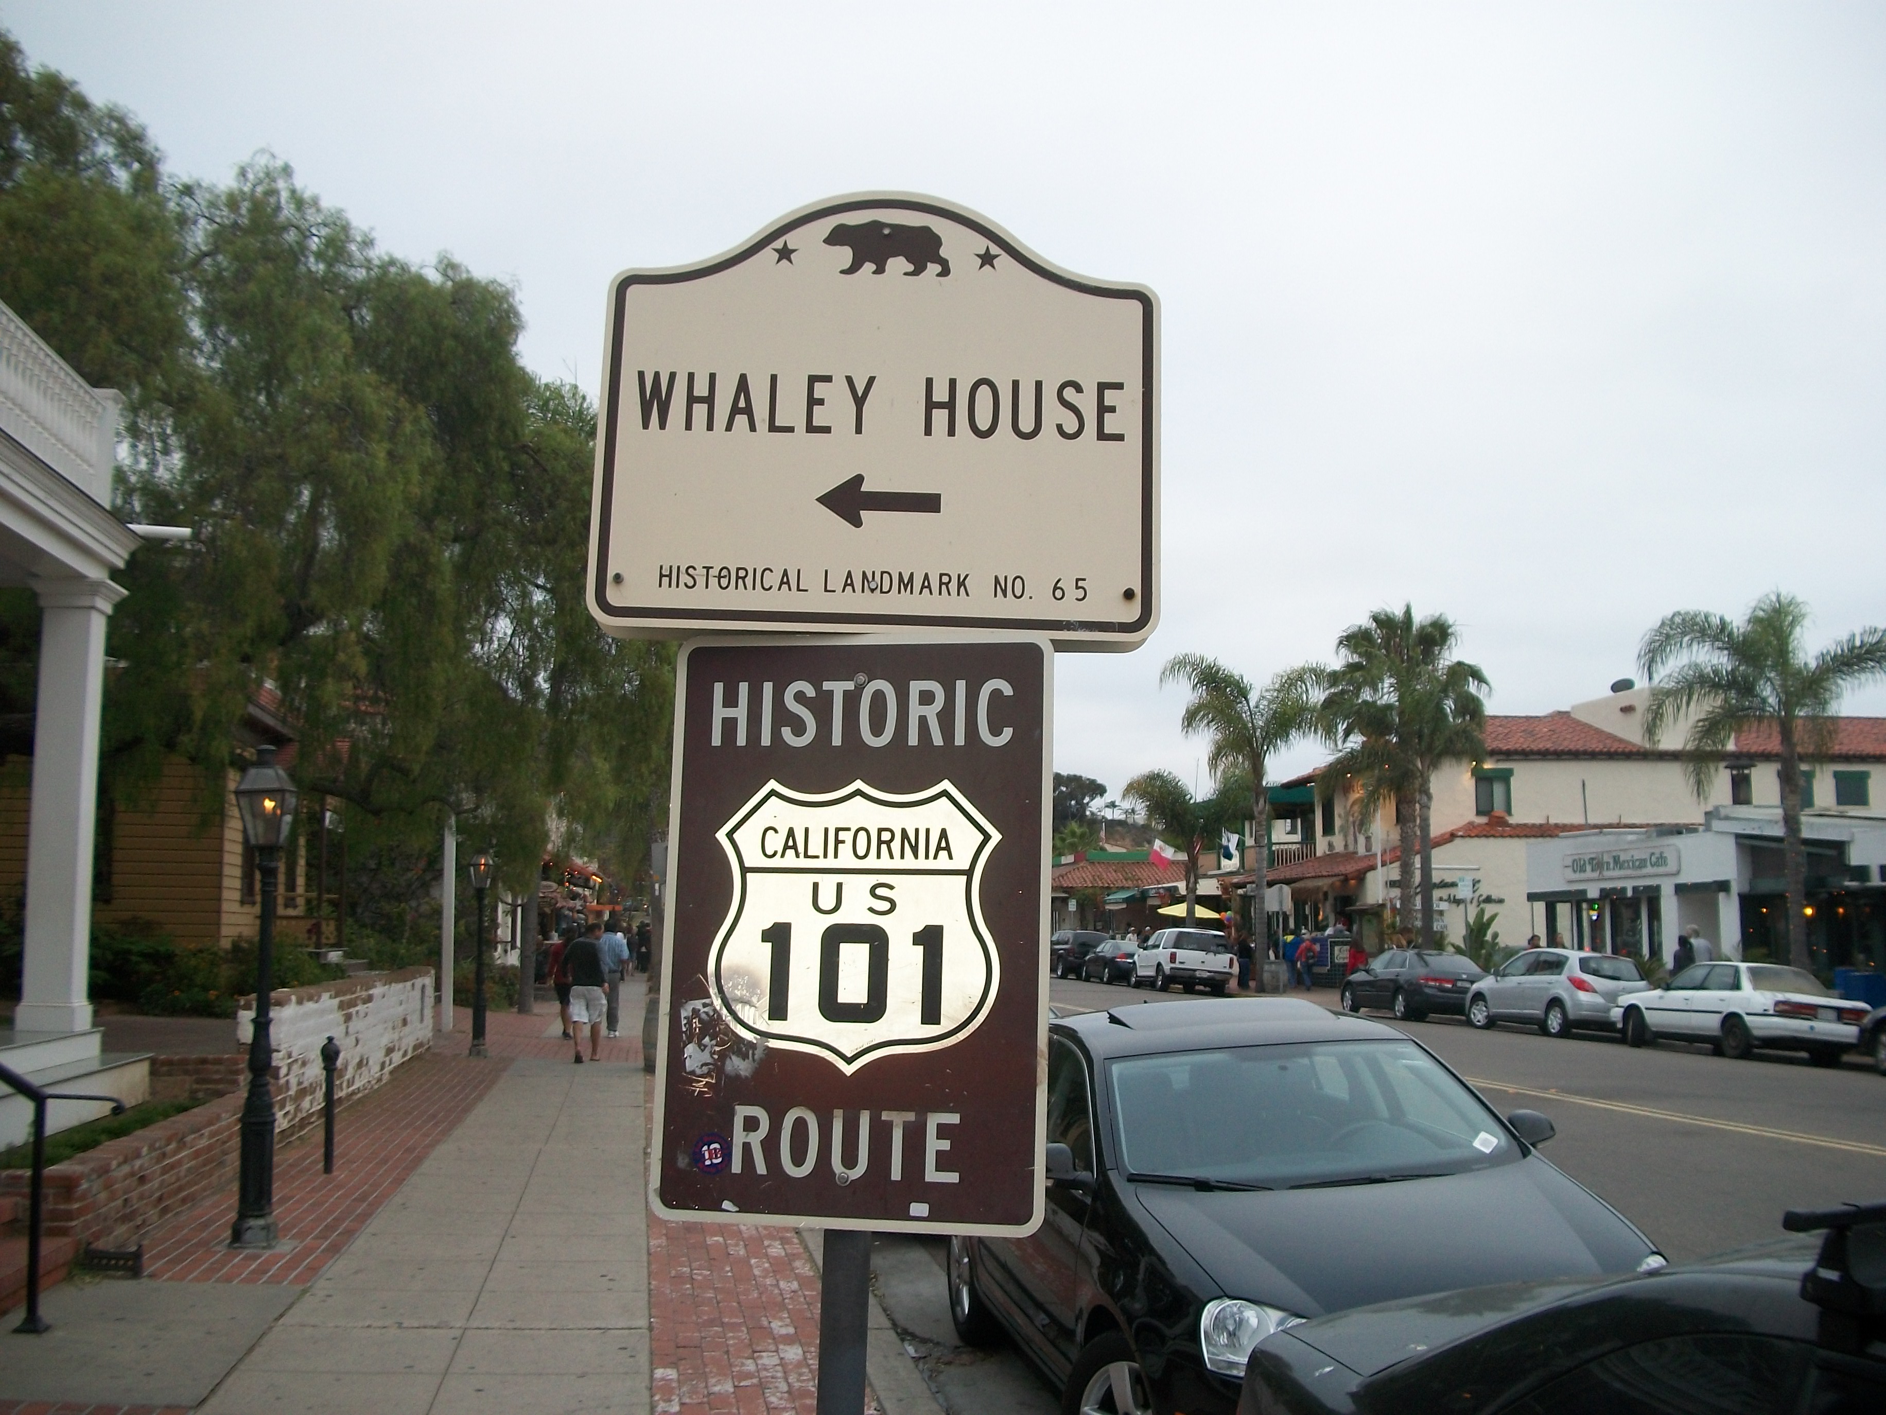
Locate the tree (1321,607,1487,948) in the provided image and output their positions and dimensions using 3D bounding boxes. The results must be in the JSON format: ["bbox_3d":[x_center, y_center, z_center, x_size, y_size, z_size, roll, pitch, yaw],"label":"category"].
[{"bbox_3d":[11.460,2.283,43.597,4.100,9.755,4.100,1,-7,-10],"label":"tree"}]

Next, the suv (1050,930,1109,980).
[{"bbox_3d":[5.197,9.596,67.644,1.840,1.790,4.800,4,-8,-9],"label":"suv"}]

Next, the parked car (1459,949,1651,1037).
[{"bbox_3d":[11.200,5.170,31.950,1.700,1.530,4.280,1,-7,-10],"label":"parked car"}]

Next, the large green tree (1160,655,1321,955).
[{"bbox_3d":[9.218,3.590,53.023,4.900,10.000,4.900,1,-6,-10],"label":"large green tree"}]

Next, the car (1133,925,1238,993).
[{"bbox_3d":[7.449,7.986,54.992,1.980,1.910,5.150,4,-8,-9],"label":"car"}]

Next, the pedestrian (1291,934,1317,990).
[{"bbox_3d":[10.186,7.125,49.099,0.580,1.622,0.420,2,-7,-18],"label":"pedestrian"}]

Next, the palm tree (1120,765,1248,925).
[{"bbox_3d":[7.921,5.449,57.422,4.100,6.892,4.100,1,-7,-10],"label":"palm tree"}]

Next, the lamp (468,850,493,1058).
[{"bbox_3d":[-5.914,3.134,22.337,0.320,2.620,0.320,1,-6,-10],"label":"lamp"}]

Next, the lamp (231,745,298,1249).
[{"bbox_3d":[-3.774,1.575,9.718,0.330,2.737,0.330,1,-7,-10],"label":"lamp"}]

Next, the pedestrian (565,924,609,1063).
[{"bbox_3d":[-4.541,3.639,22.308,0.560,1.760,0.420,1,-7,-7],"label":"pedestrian"}]

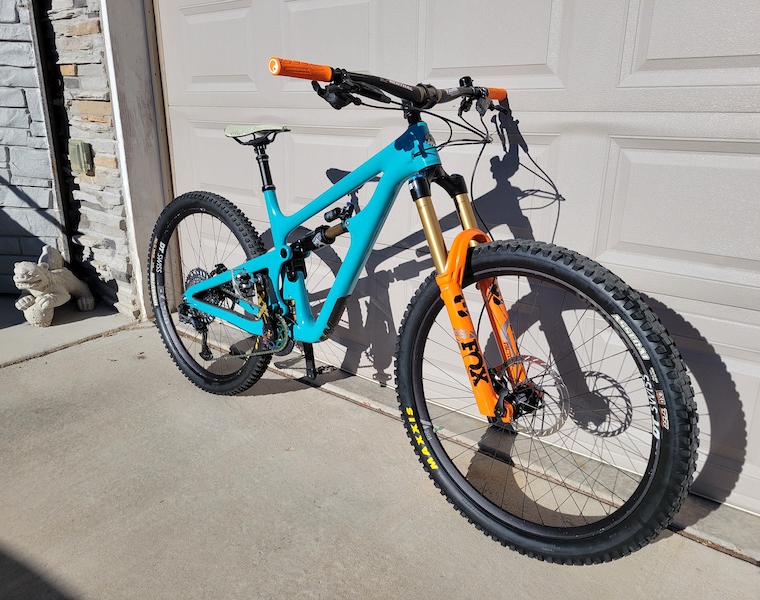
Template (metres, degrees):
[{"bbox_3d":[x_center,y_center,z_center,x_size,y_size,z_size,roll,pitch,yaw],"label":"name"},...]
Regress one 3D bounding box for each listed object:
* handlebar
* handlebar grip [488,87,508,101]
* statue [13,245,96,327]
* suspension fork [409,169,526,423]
[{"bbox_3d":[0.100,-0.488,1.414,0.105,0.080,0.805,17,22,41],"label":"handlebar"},{"bbox_3d":[0.321,-0.571,1.663,0.034,0.034,0.126,13,24,34],"label":"handlebar grip"},{"bbox_3d":[-1.572,-0.073,2.876,0.250,0.356,0.360,3,18,7],"label":"statue"},{"bbox_3d":[0.236,-0.030,1.410,0.190,0.610,0.123,-15,-1,-44],"label":"suspension fork"}]

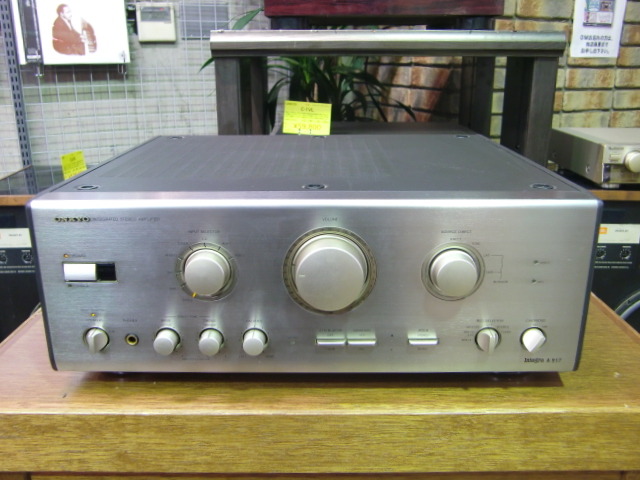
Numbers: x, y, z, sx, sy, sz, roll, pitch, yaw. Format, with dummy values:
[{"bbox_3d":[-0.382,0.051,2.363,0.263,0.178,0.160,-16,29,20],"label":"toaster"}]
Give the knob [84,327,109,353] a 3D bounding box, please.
[{"bbox_3d":[-0.193,0.087,0.522,0.019,0.019,0.011,0,18,1],"label":"knob"}]

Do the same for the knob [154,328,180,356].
[{"bbox_3d":[-0.131,0.088,0.520,0.018,0.018,0.014,0,18,1],"label":"knob"}]

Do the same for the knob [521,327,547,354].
[{"bbox_3d":[0.182,0.086,0.516,0.019,0.019,0.011,0,18,1],"label":"knob"}]

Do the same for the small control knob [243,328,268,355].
[{"bbox_3d":[-0.056,0.088,0.518,0.018,0.018,0.014,0,18,1],"label":"small control knob"}]

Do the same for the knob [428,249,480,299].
[{"bbox_3d":[0.110,0.029,0.497,0.038,0.038,0.015,0,18,1],"label":"knob"}]

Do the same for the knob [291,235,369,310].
[{"bbox_3d":[0.009,0.029,0.496,0.062,0.062,0.020,0,18,1],"label":"knob"}]

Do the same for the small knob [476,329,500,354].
[{"bbox_3d":[0.144,0.086,0.517,0.019,0.019,0.011,0,18,1],"label":"small knob"}]

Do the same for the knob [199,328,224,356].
[{"bbox_3d":[-0.093,0.088,0.519,0.018,0.018,0.014,0,18,1],"label":"knob"}]

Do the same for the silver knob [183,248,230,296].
[{"bbox_3d":[-0.094,0.029,0.500,0.038,0.038,0.015,0,18,1],"label":"silver knob"}]

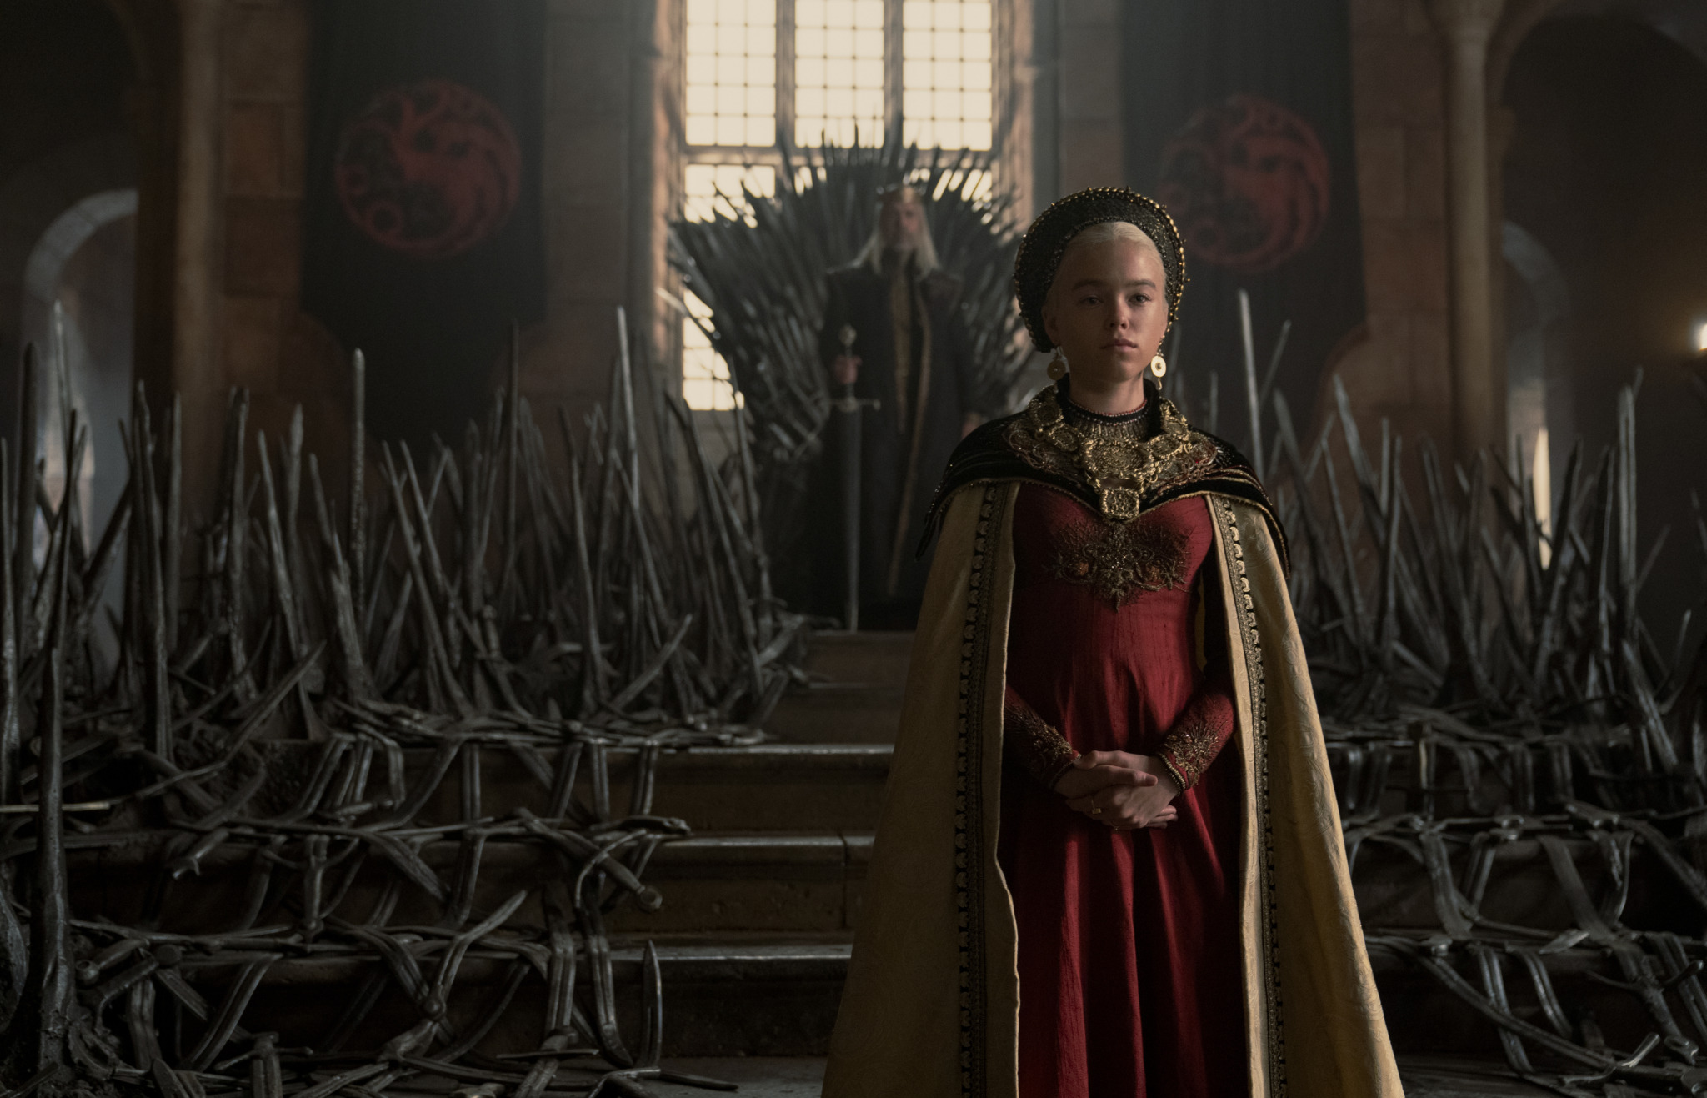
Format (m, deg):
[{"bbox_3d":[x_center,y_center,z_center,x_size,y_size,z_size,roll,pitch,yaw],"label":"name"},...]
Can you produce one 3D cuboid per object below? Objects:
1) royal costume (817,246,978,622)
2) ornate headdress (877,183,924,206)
[{"bbox_3d":[0.175,-0.439,7.148,0.640,1.530,0.430,0,-4,-4],"label":"royal costume"},{"bbox_3d":[0.190,-1.416,7.216,0.185,0.085,0.205,1,-4,-8],"label":"ornate headdress"}]

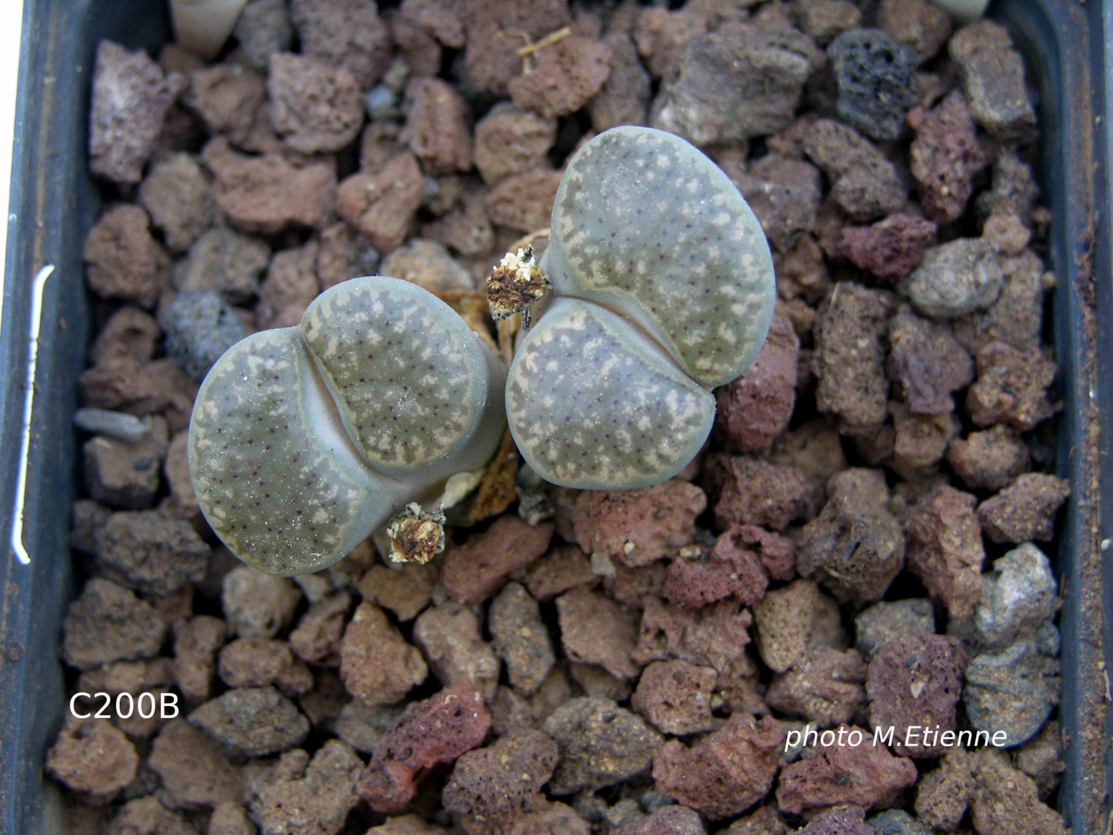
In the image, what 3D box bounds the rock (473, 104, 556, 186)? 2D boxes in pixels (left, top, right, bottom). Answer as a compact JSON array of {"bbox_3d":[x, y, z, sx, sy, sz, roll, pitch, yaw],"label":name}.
[{"bbox_3d":[-0.003,-0.021,0.218,0.006,0.005,0.006,-16,78,-3],"label":"rock"}]

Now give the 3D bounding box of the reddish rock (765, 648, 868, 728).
[{"bbox_3d":[0.020,0.020,0.208,0.006,0.005,0.006,37,80,7],"label":"reddish rock"}]

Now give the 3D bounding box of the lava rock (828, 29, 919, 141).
[{"bbox_3d":[0.024,-0.026,0.218,0.007,0.006,0.008,18,78,4],"label":"lava rock"}]

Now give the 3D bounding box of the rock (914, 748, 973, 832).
[{"bbox_3d":[0.026,0.025,0.192,0.004,0.004,0.005,22,76,8],"label":"rock"}]

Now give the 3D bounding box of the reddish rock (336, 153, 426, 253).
[{"bbox_3d":[-0.013,-0.017,0.230,0.006,0.005,0.007,-28,75,-8],"label":"reddish rock"}]

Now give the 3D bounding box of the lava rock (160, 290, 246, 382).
[{"bbox_3d":[-0.023,-0.005,0.187,0.006,0.005,0.005,30,74,8],"label":"lava rock"}]

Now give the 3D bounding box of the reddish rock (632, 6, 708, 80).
[{"bbox_3d":[0.009,-0.028,0.210,0.006,0.005,0.005,0,73,0],"label":"reddish rock"}]

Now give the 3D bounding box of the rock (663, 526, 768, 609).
[{"bbox_3d":[0.012,0.011,0.210,0.008,0.005,0.006,-6,78,-1],"label":"rock"}]

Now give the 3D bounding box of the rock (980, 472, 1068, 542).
[{"bbox_3d":[0.033,0.006,0.197,0.007,0.005,0.005,-14,74,-2],"label":"rock"}]

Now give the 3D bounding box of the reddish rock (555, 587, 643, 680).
[{"bbox_3d":[0.003,0.015,0.195,0.006,0.005,0.006,-11,73,-3],"label":"reddish rock"}]

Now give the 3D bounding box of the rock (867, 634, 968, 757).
[{"bbox_3d":[0.023,0.018,0.181,0.006,0.005,0.007,-4,75,2],"label":"rock"}]

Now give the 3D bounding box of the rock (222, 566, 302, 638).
[{"bbox_3d":[-0.021,0.013,0.198,0.005,0.005,0.005,0,74,2],"label":"rock"}]

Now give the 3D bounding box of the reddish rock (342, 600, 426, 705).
[{"bbox_3d":[-0.014,0.019,0.219,0.005,0.005,0.007,-38,76,-10],"label":"reddish rock"}]

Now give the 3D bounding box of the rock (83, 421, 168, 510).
[{"bbox_3d":[-0.028,0.003,0.188,0.005,0.005,0.006,-11,75,0],"label":"rock"}]

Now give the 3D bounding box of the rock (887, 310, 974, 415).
[{"bbox_3d":[0.028,-0.004,0.213,0.006,0.005,0.008,-14,78,-3],"label":"rock"}]

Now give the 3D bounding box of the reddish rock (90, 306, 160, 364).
[{"bbox_3d":[-0.029,-0.005,0.188,0.004,0.004,0.005,28,74,8],"label":"reddish rock"}]

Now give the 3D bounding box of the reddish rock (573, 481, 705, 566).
[{"bbox_3d":[0.005,0.007,0.184,0.008,0.004,0.006,-8,72,-4],"label":"reddish rock"}]

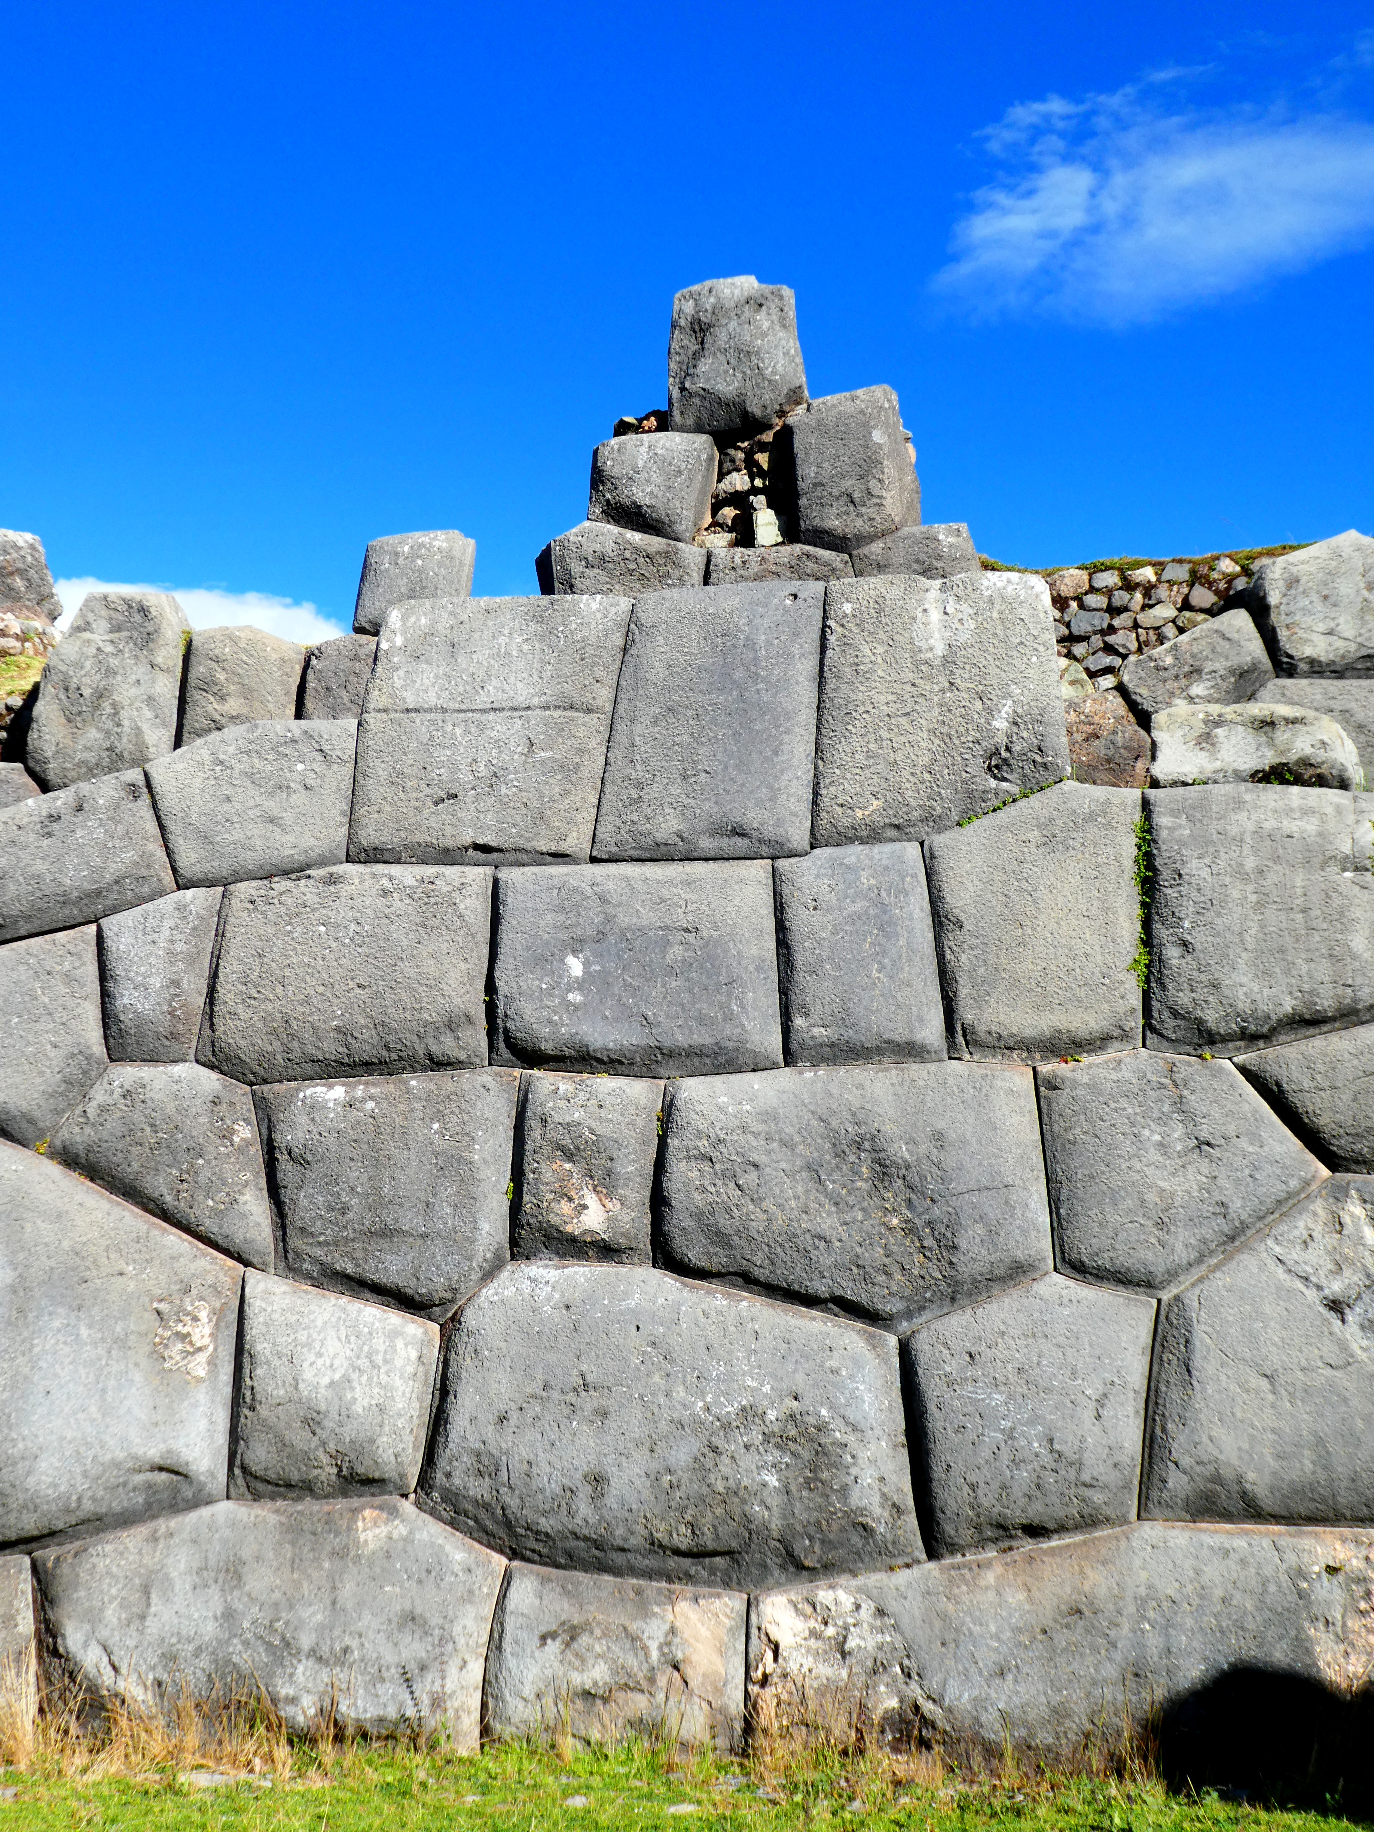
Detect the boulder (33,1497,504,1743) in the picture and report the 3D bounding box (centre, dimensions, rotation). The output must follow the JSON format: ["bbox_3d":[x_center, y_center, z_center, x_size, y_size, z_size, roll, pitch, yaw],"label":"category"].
[{"bbox_3d":[-1.712,2.990,12.245,1.966,1.007,0.900,0,-9,3],"label":"boulder"}]

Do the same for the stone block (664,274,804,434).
[{"bbox_3d":[0.265,-2.781,14.501,0.684,0.720,0.620,-1,-9,5],"label":"stone block"}]

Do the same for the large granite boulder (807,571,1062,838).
[{"bbox_3d":[1.210,-0.833,13.552,1.169,1.308,0.950,-1,-14,6],"label":"large granite boulder"}]

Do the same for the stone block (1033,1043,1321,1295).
[{"bbox_3d":[2.118,1.132,12.484,1.211,1.031,0.800,0,-9,3],"label":"stone block"}]

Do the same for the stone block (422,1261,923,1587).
[{"bbox_3d":[-0.025,2.290,13.015,2.178,1.386,1.100,-1,-9,5],"label":"stone block"}]

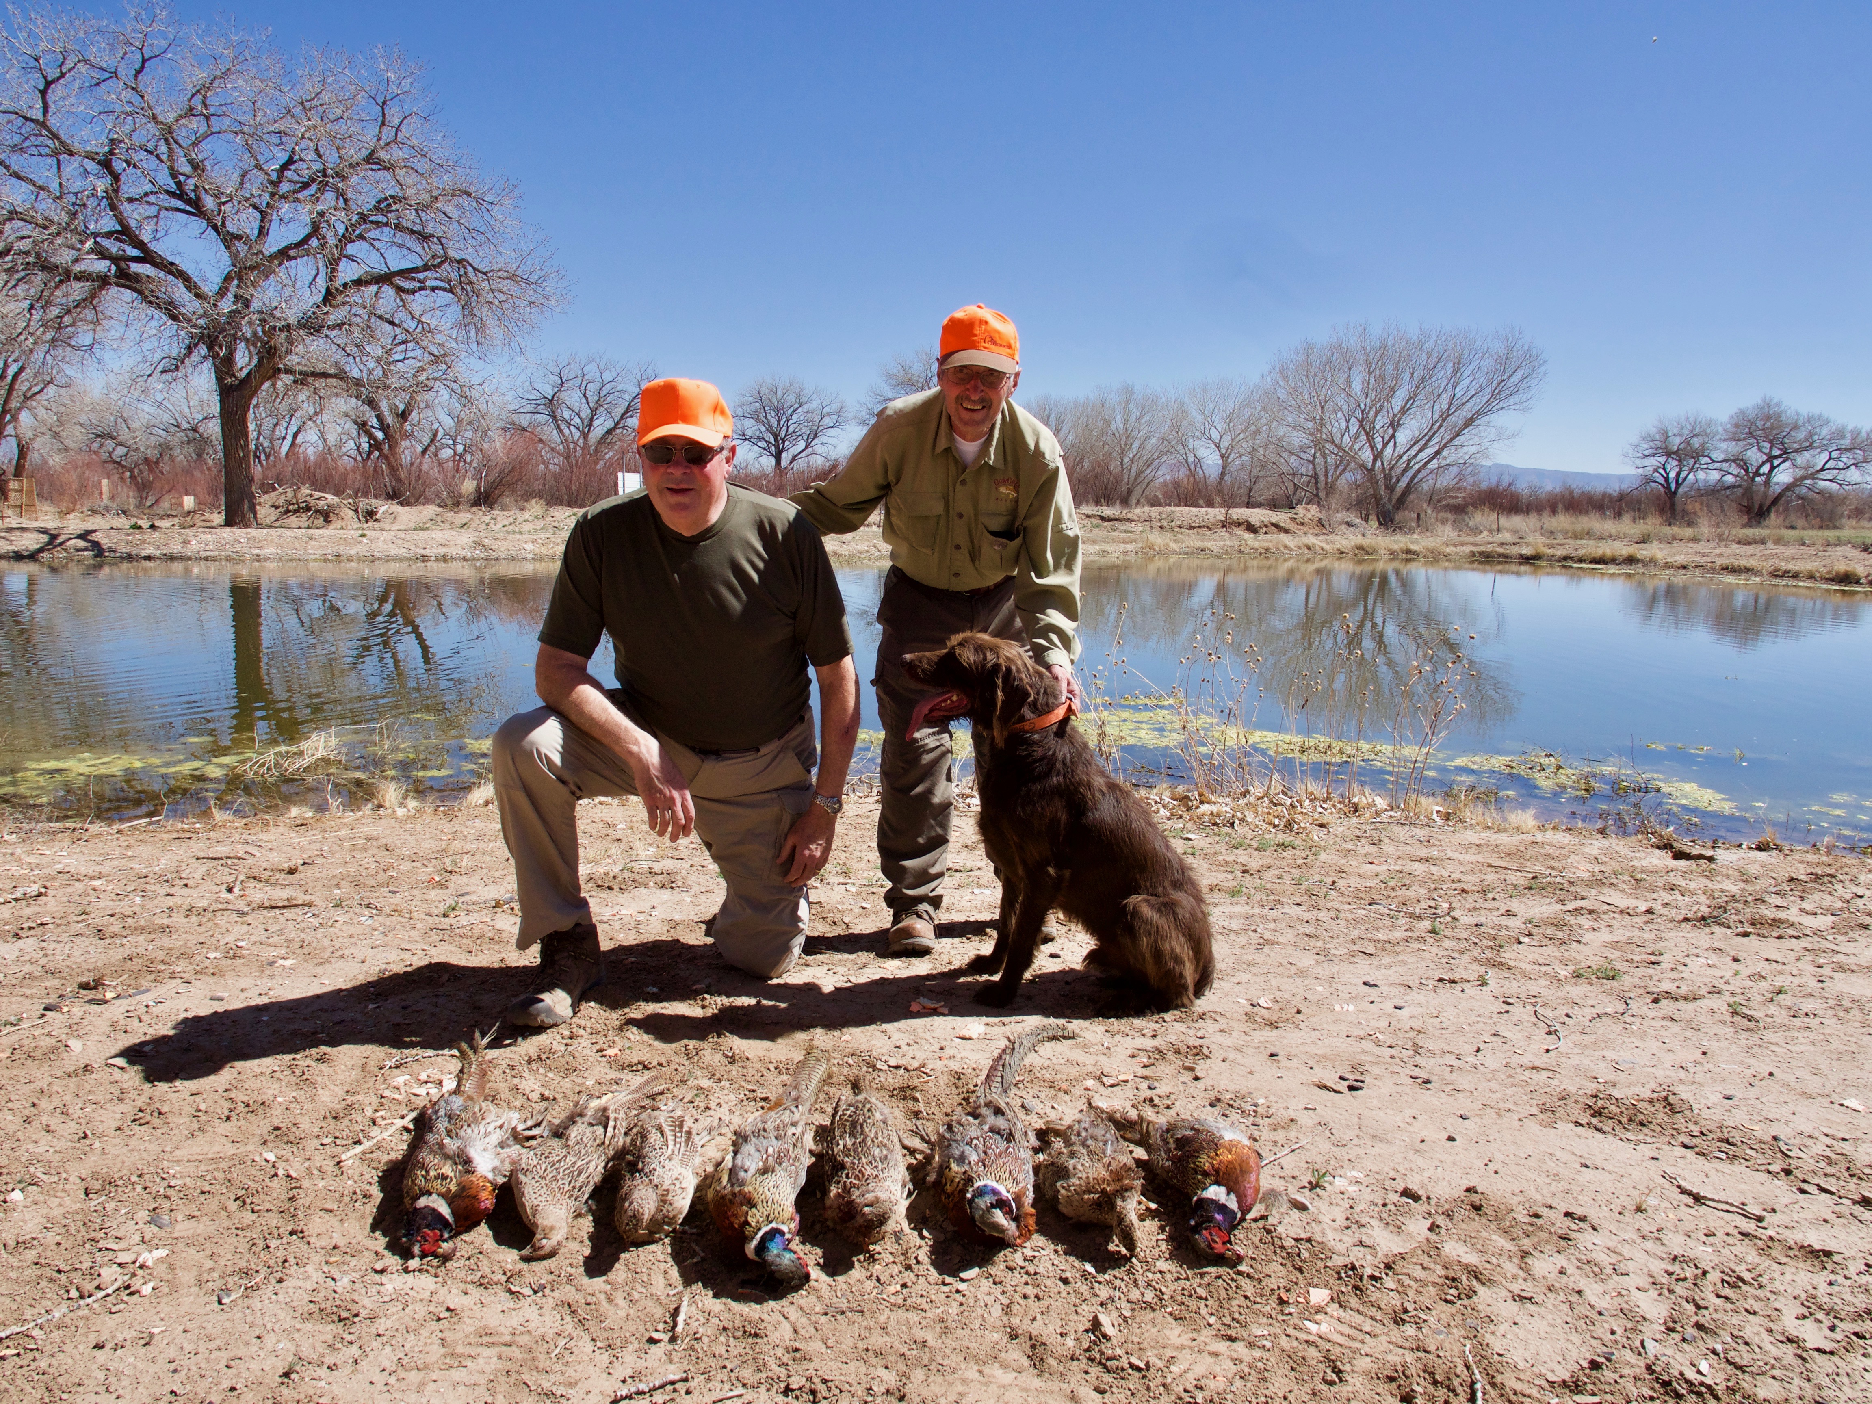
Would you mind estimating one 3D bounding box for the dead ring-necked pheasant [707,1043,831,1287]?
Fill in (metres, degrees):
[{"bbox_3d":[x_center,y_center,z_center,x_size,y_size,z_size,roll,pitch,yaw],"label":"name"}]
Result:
[{"bbox_3d":[-0.225,0.680,2.072,0.170,0.120,0.710,0,9,-2],"label":"dead ring-necked pheasant"}]

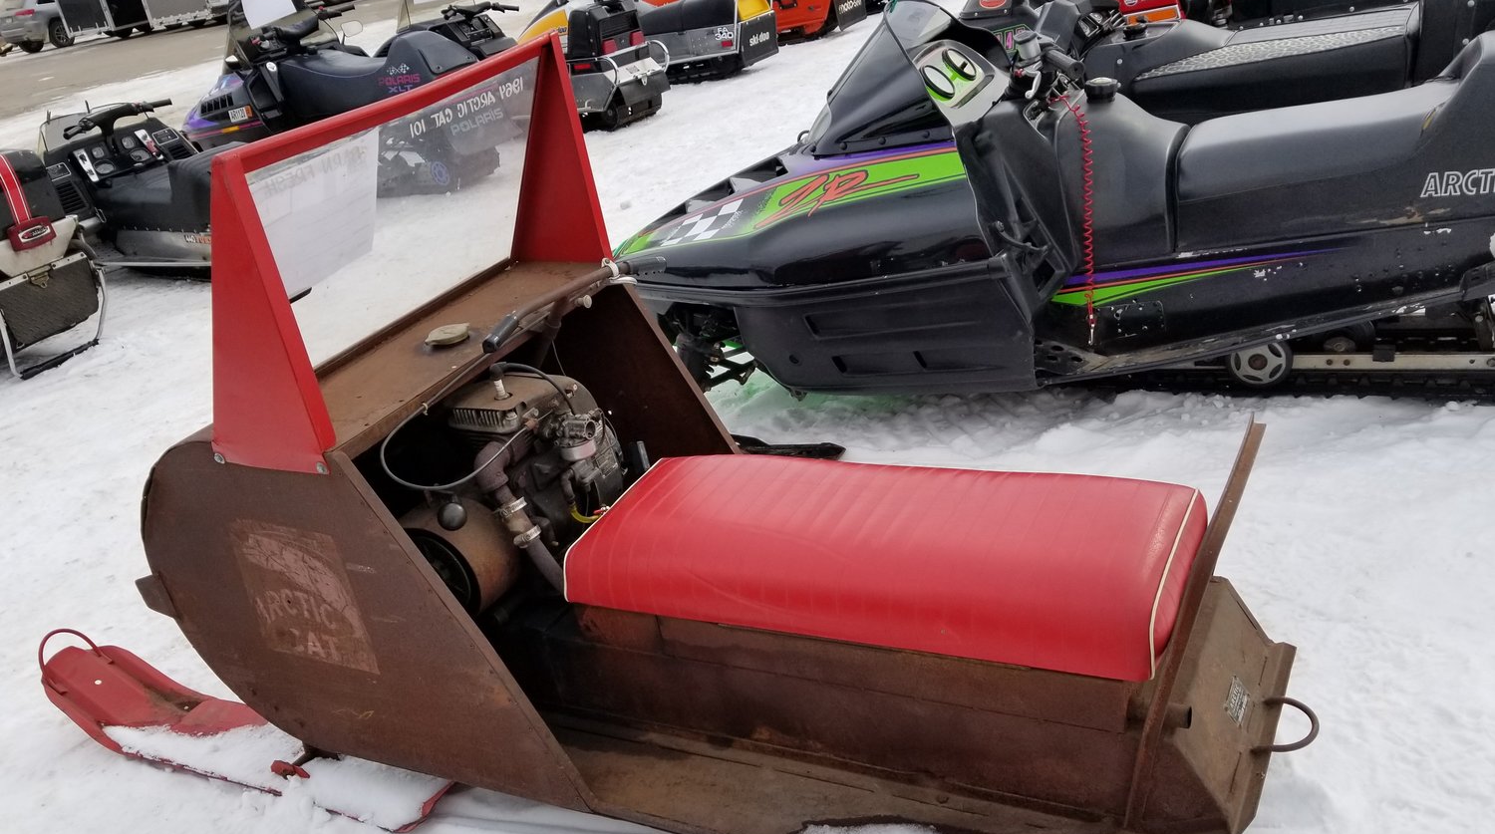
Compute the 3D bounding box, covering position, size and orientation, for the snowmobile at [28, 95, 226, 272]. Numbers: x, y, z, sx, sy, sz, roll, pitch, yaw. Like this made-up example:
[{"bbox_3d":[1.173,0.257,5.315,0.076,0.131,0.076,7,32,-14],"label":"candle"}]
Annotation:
[{"bbox_3d":[-2.982,-1.106,5.656,2.450,0.950,0.950,4,29,26],"label":"snowmobile"}]

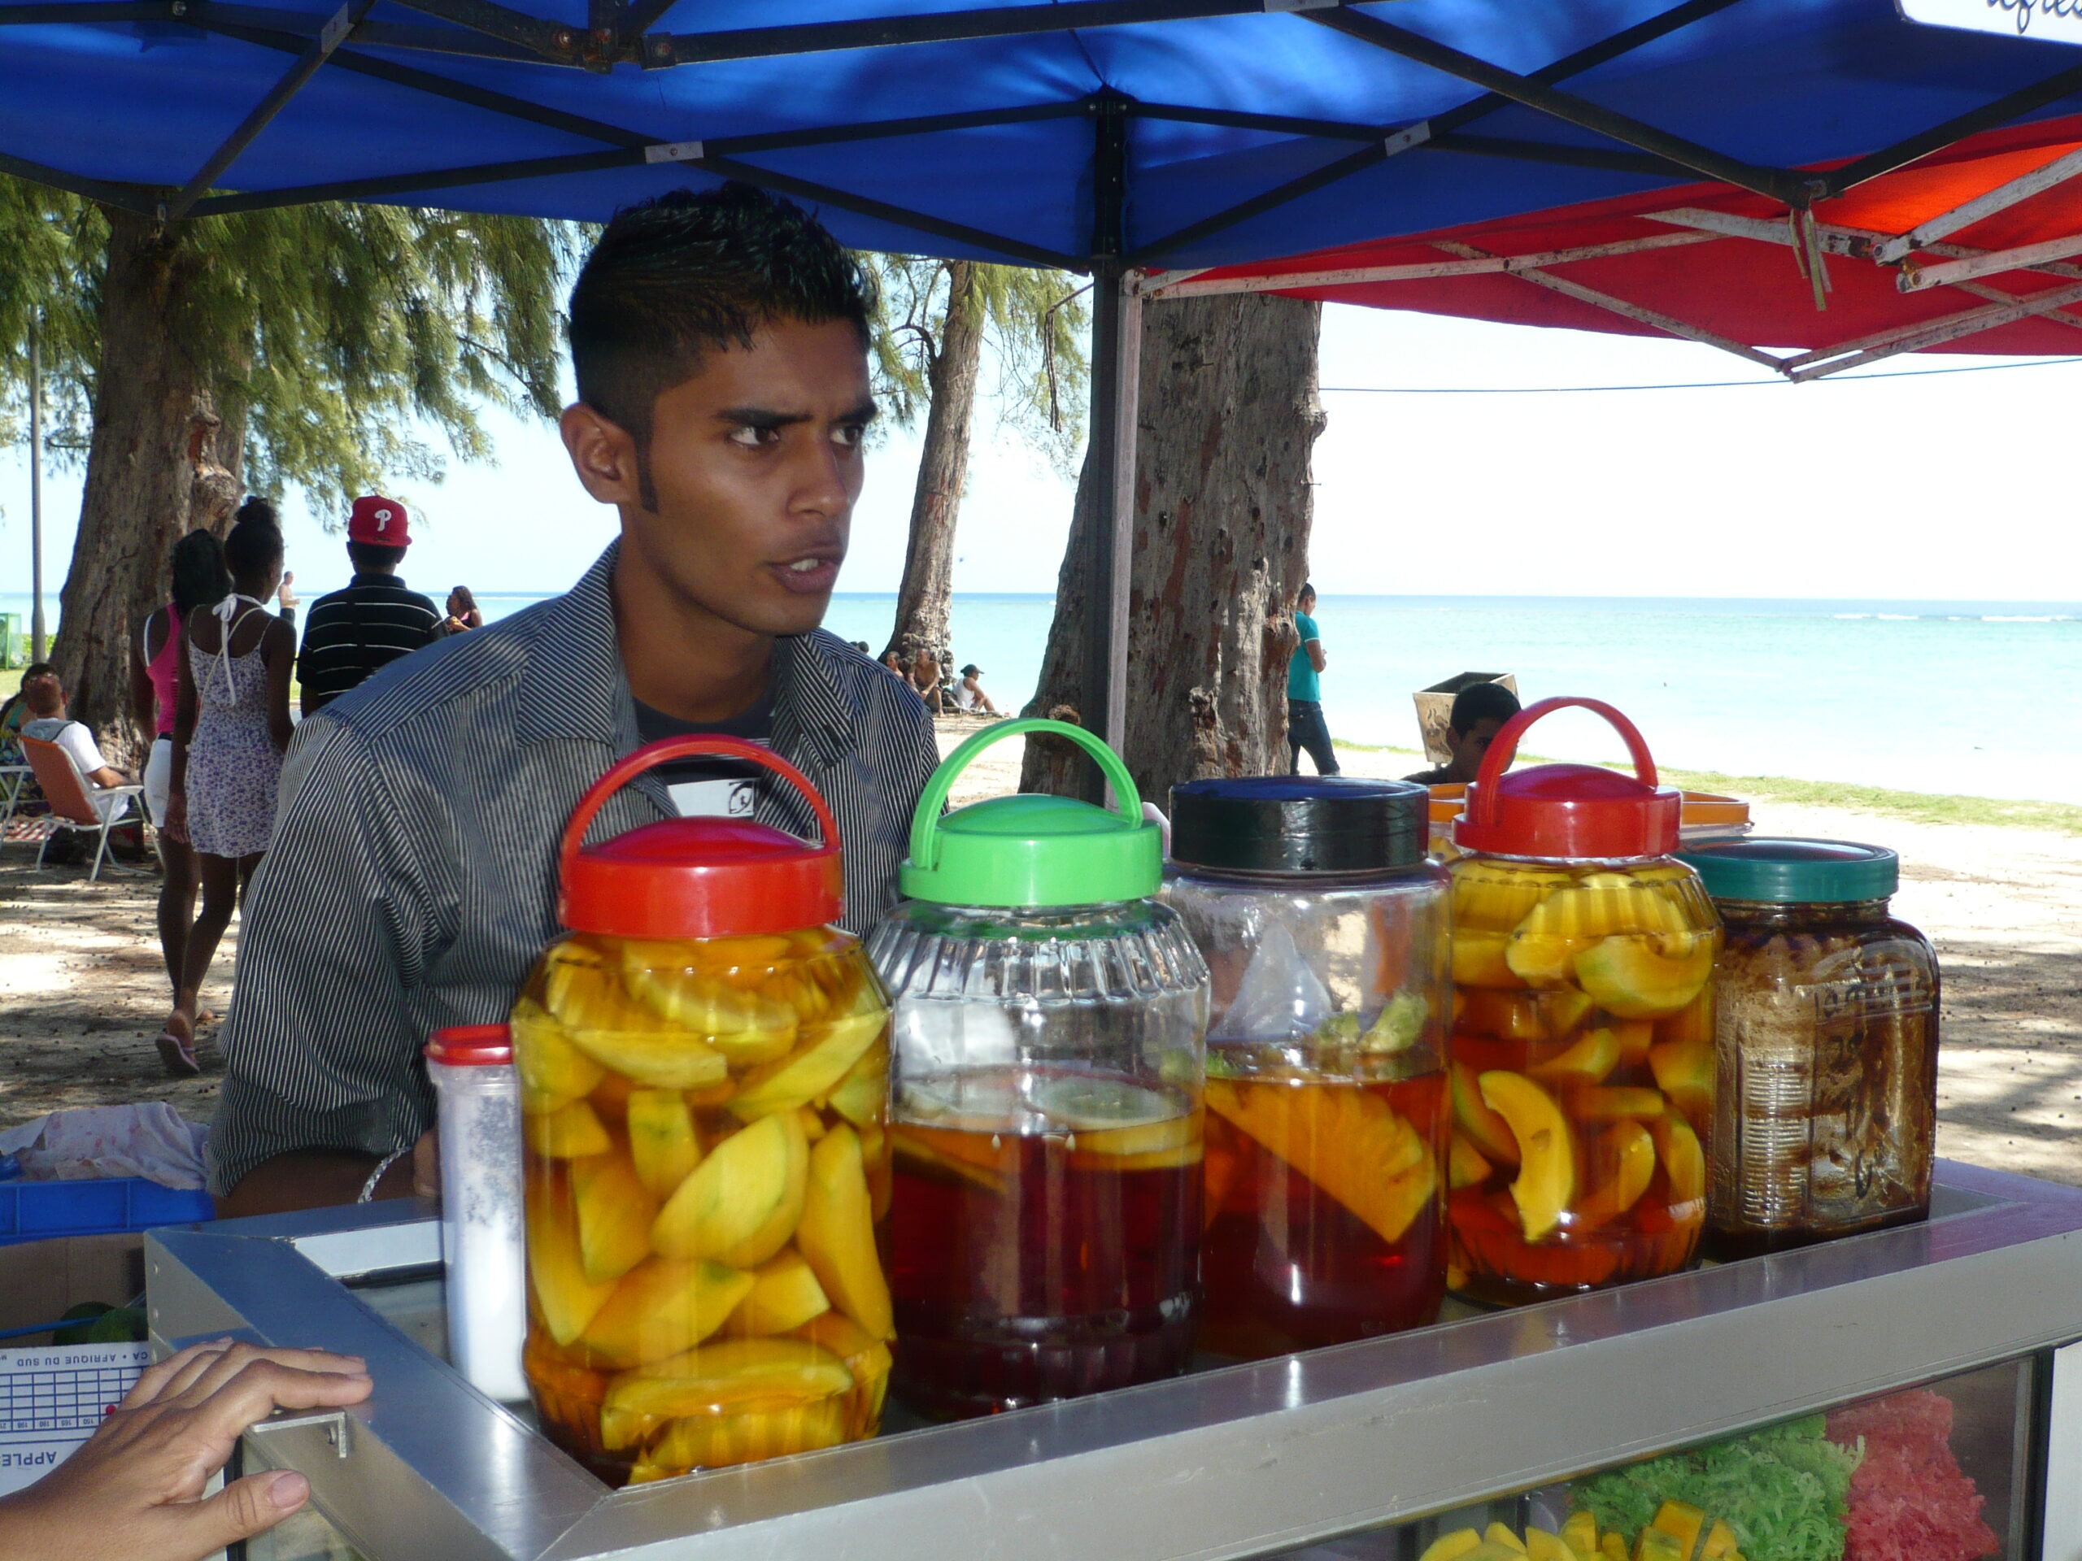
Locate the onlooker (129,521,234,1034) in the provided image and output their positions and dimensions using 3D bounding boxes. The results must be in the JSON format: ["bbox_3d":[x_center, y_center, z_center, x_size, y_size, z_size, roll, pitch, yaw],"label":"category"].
[{"bbox_3d":[-2.864,-0.014,8.650,0.420,1.640,0.420,1,4,5],"label":"onlooker"}]

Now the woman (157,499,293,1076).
[{"bbox_3d":[-2.452,0.007,7.900,0.420,1.700,0.480,1,4,7],"label":"woman"}]

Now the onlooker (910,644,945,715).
[{"bbox_3d":[-1.754,-1.496,39.000,0.560,1.040,0.720,2,4,18],"label":"onlooker"}]

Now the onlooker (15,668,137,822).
[{"bbox_3d":[-4.980,-0.038,13.500,0.560,1.070,0.800,3,5,37],"label":"onlooker"}]

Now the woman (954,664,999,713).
[{"bbox_3d":[-0.981,-1.391,39.500,0.740,0.760,0.480,-1,4,-17],"label":"woman"}]

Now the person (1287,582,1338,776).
[{"bbox_3d":[1.686,-0.405,16.300,0.420,1.690,0.460,-3,5,-40],"label":"person"}]

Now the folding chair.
[{"bbox_3d":[-4.909,0.139,13.400,0.540,0.750,0.600,4,5,38],"label":"folding chair"}]

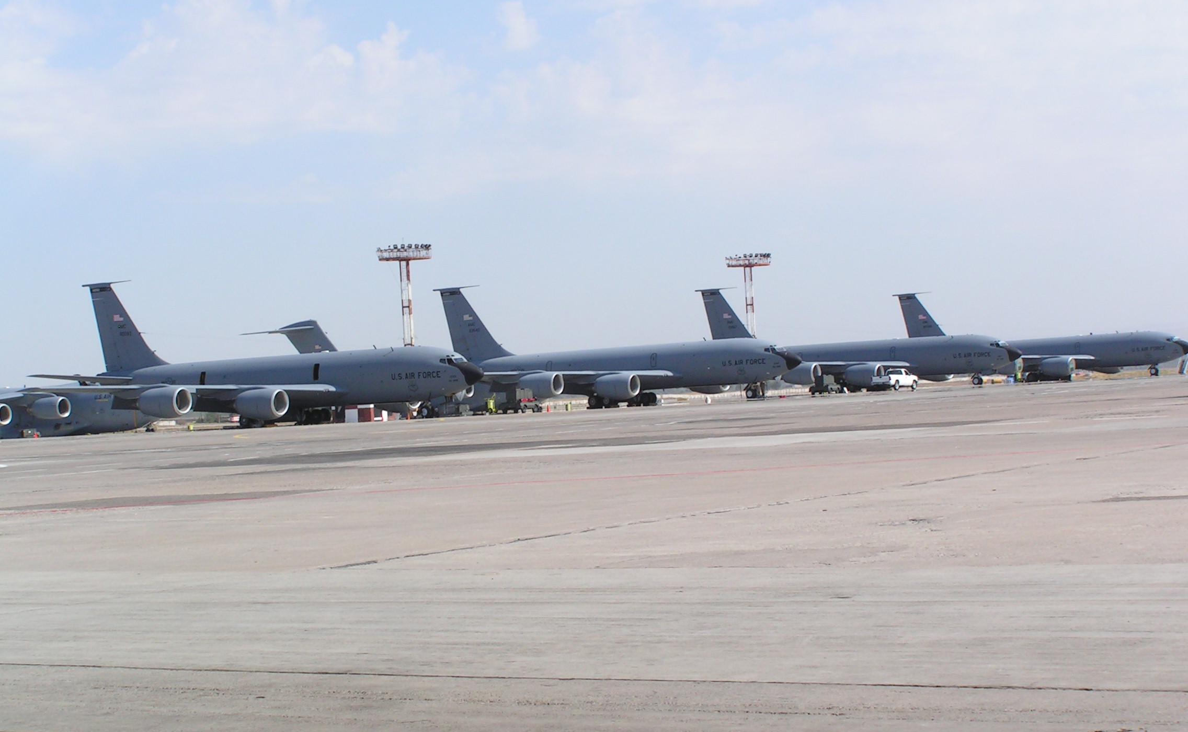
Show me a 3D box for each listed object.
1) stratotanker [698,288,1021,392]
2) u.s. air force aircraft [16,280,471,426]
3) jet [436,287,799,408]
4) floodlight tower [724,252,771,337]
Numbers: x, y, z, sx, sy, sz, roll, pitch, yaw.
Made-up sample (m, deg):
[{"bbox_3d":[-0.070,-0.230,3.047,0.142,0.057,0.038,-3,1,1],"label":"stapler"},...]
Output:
[{"bbox_3d":[29.023,-3.518,278.182,41.600,12.700,39.880,-4,-1,35],"label":"stratotanker"},{"bbox_3d":[-25.651,-1.546,196.417,41.600,12.700,39.880,-4,-1,34],"label":"u.s. air force aircraft"},{"bbox_3d":[1.430,-2.517,236.541,41.600,12.700,39.880,-4,-1,33],"label":"jet"},{"bbox_3d":[24.674,-6.661,384.875,6.900,21.990,6.000,-3,-1,-27],"label":"floodlight tower"}]

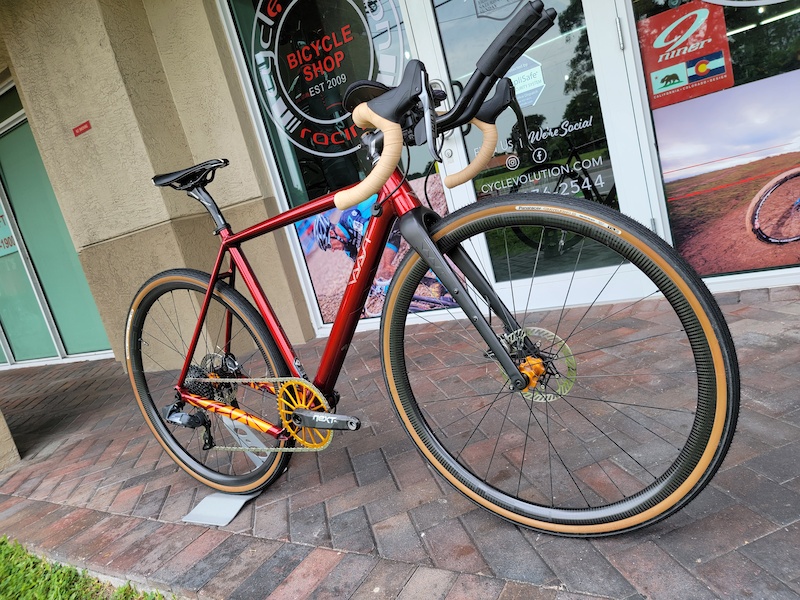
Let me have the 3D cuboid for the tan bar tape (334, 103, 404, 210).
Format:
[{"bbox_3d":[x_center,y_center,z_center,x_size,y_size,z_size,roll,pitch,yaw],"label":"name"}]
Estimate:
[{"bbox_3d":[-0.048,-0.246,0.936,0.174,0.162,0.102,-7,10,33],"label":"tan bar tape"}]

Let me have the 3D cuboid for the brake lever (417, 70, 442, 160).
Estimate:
[{"bbox_3d":[0.047,-0.280,0.845,0.034,0.143,0.033,-7,10,33],"label":"brake lever"}]

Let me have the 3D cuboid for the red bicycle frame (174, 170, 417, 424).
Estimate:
[{"bbox_3d":[-0.277,0.039,1.375,0.870,0.590,0.156,-7,10,33],"label":"red bicycle frame"}]

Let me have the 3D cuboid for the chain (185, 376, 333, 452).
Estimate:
[{"bbox_3d":[-0.387,0.299,1.463,0.535,0.213,0.020,-7,10,33],"label":"chain"}]

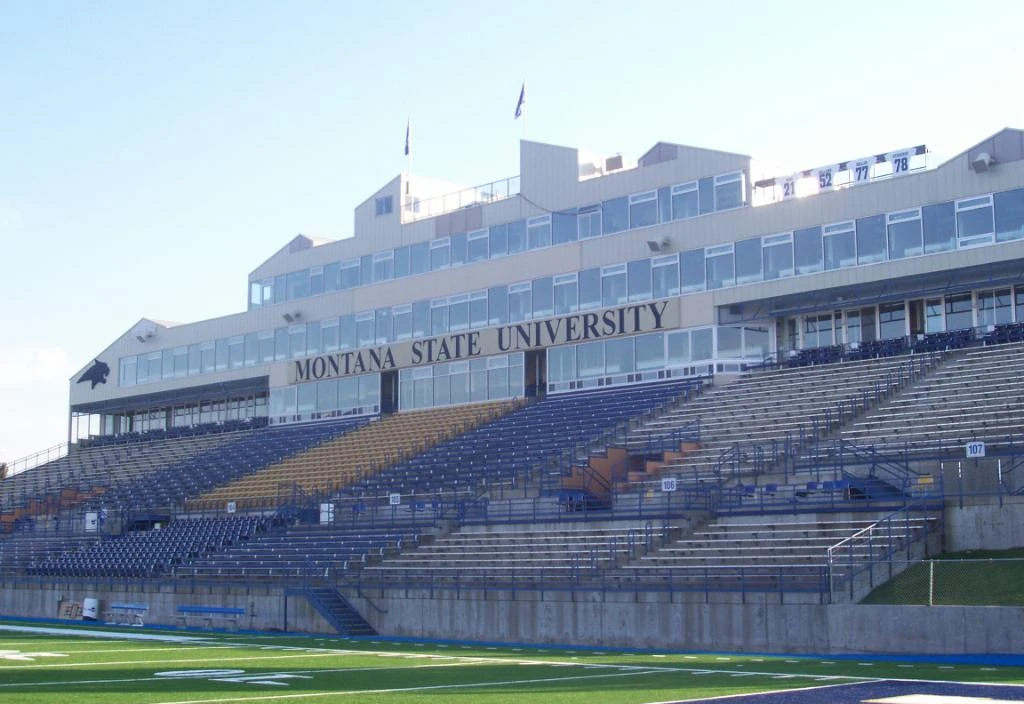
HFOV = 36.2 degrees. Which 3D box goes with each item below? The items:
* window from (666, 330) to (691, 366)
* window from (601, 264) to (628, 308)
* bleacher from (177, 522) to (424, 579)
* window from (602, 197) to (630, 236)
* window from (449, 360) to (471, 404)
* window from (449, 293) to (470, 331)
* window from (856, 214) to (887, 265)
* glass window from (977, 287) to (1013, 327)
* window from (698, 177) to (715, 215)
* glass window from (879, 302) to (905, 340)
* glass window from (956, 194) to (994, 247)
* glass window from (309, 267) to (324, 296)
[{"bbox_3d":[7.614,-0.144,71.842,0.150,1.440,1.460,7,-11,-44],"label":"window"},{"bbox_3d":[4.882,-3.196,74.851,0.100,1.934,1.697,8,-11,-44],"label":"window"},{"bbox_3d":[-8.211,7.551,59.120,5.300,2.300,10.100,8,-11,-44],"label":"bleacher"},{"bbox_3d":[4.981,-6.555,75.528,0.100,1.700,1.672,8,-11,-44],"label":"window"},{"bbox_3d":[-2.703,1.570,82.255,0.150,2.390,1.531,7,-10,-44],"label":"window"},{"bbox_3d":[-2.760,-2.028,82.580,0.100,1.923,1.623,8,-11,-44],"label":"window"},{"bbox_3d":[14.873,-4.619,64.779,0.150,1.980,1.478,7,-10,-44],"label":"window"},{"bbox_3d":[18.494,-1.590,59.927,0.100,1.597,1.474,8,-11,-44],"label":"glass window"},{"bbox_3d":[8.942,-7.120,71.886,0.120,1.633,0.917,8,-11,-44],"label":"window"},{"bbox_3d":[16.826,-1.323,69.221,0.120,1.669,1.393,8,-11,-44],"label":"glass window"},{"bbox_3d":[18.128,-5.018,61.317,0.100,2.019,1.729,8,-11,-44],"label":"glass window"},{"bbox_3d":[-11.448,-4.160,92.259,0.150,1.720,1.270,7,-11,-44],"label":"glass window"}]

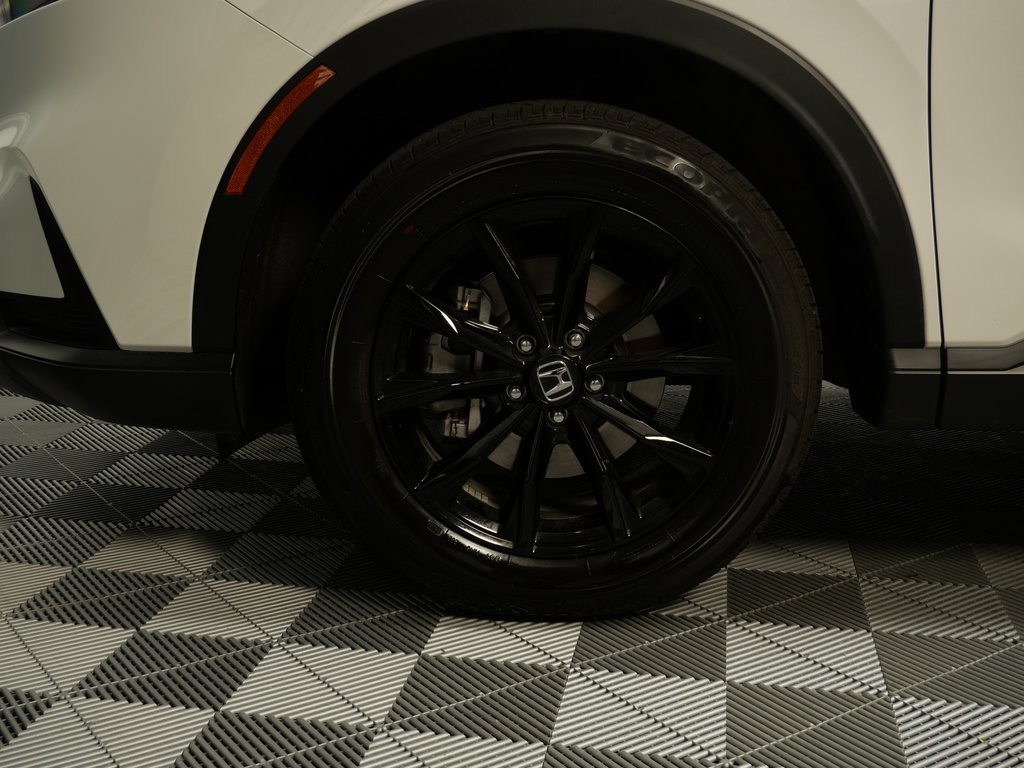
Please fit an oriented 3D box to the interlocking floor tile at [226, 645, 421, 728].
[{"bbox_3d":[-0.239,0.388,1.506,0.201,0.020,0.199,3,13,9],"label":"interlocking floor tile"}]

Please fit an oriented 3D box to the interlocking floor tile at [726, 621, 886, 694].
[{"bbox_3d":[0.392,0.376,1.598,0.201,0.020,0.199,3,13,9],"label":"interlocking floor tile"}]

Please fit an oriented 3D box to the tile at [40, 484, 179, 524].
[{"bbox_3d":[-0.738,0.227,2.169,0.201,0.020,0.199,3,13,9],"label":"tile"}]

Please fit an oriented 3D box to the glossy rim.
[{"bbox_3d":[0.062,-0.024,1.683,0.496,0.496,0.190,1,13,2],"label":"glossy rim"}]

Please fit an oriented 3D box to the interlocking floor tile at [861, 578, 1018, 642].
[{"bbox_3d":[0.625,0.342,1.757,0.201,0.020,0.199,3,13,9],"label":"interlocking floor tile"}]

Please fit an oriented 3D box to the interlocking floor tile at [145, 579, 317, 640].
[{"bbox_3d":[-0.405,0.335,1.725,0.201,0.020,0.199,3,13,9],"label":"interlocking floor tile"}]

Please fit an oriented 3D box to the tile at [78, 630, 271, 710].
[{"bbox_3d":[-0.437,0.378,1.538,0.201,0.020,0.199,3,13,9],"label":"tile"}]

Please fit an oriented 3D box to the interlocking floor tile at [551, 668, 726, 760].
[{"bbox_3d":[0.159,0.408,1.443,0.201,0.020,0.199,3,13,9],"label":"interlocking floor tile"}]

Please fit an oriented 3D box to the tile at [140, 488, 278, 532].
[{"bbox_3d":[-0.538,0.238,2.136,0.201,0.020,0.199,3,13,9],"label":"tile"}]

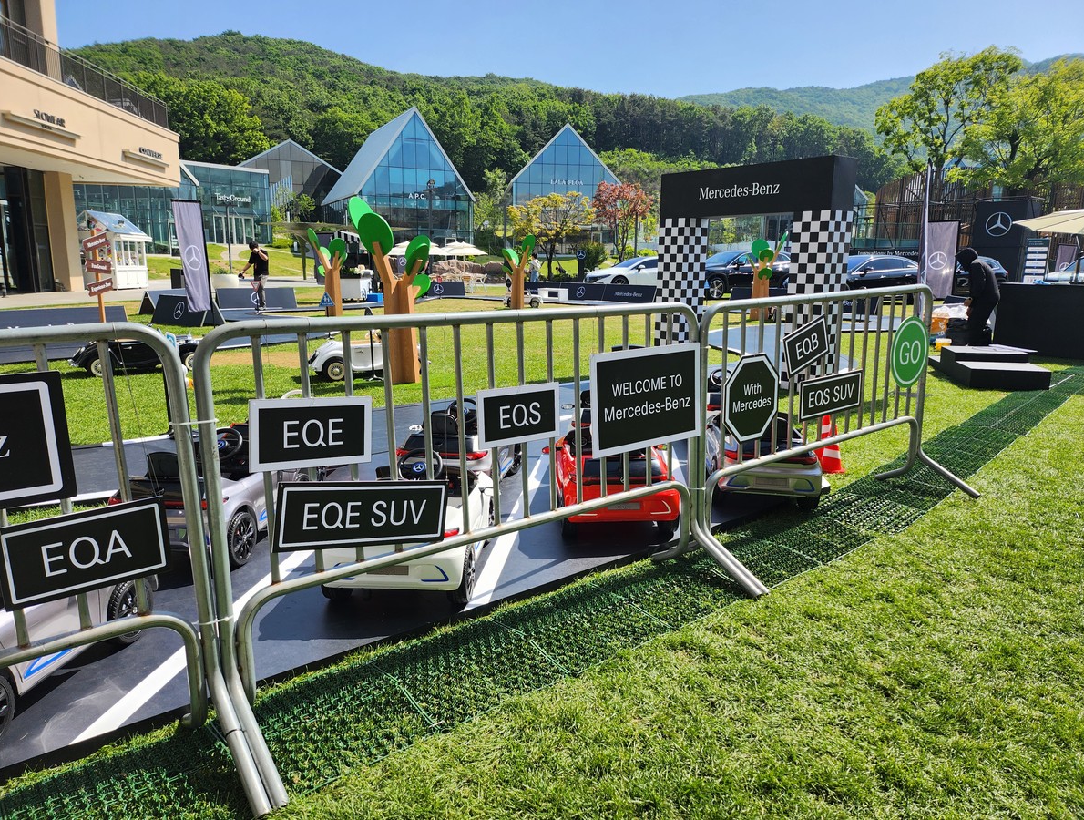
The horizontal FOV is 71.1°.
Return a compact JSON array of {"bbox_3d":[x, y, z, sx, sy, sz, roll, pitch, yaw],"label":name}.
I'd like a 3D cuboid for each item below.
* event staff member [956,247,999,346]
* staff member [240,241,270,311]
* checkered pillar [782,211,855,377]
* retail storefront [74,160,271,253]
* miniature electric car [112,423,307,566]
[{"bbox_3d":[6.354,-1.535,11.047,0.550,1.620,0.450,6,13,25],"label":"event staff member"},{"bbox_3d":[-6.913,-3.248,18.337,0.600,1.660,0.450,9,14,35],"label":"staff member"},{"bbox_3d":[2.954,-1.155,8.177,0.387,1.900,0.446,-7,14,-33],"label":"checkered pillar"},{"bbox_3d":[-30.022,-15.891,58.407,7.500,6.400,16.000,8,13,30],"label":"retail storefront"},{"bbox_3d":[-1.493,0.326,3.545,0.580,0.480,0.980,2,12,7],"label":"miniature electric car"}]

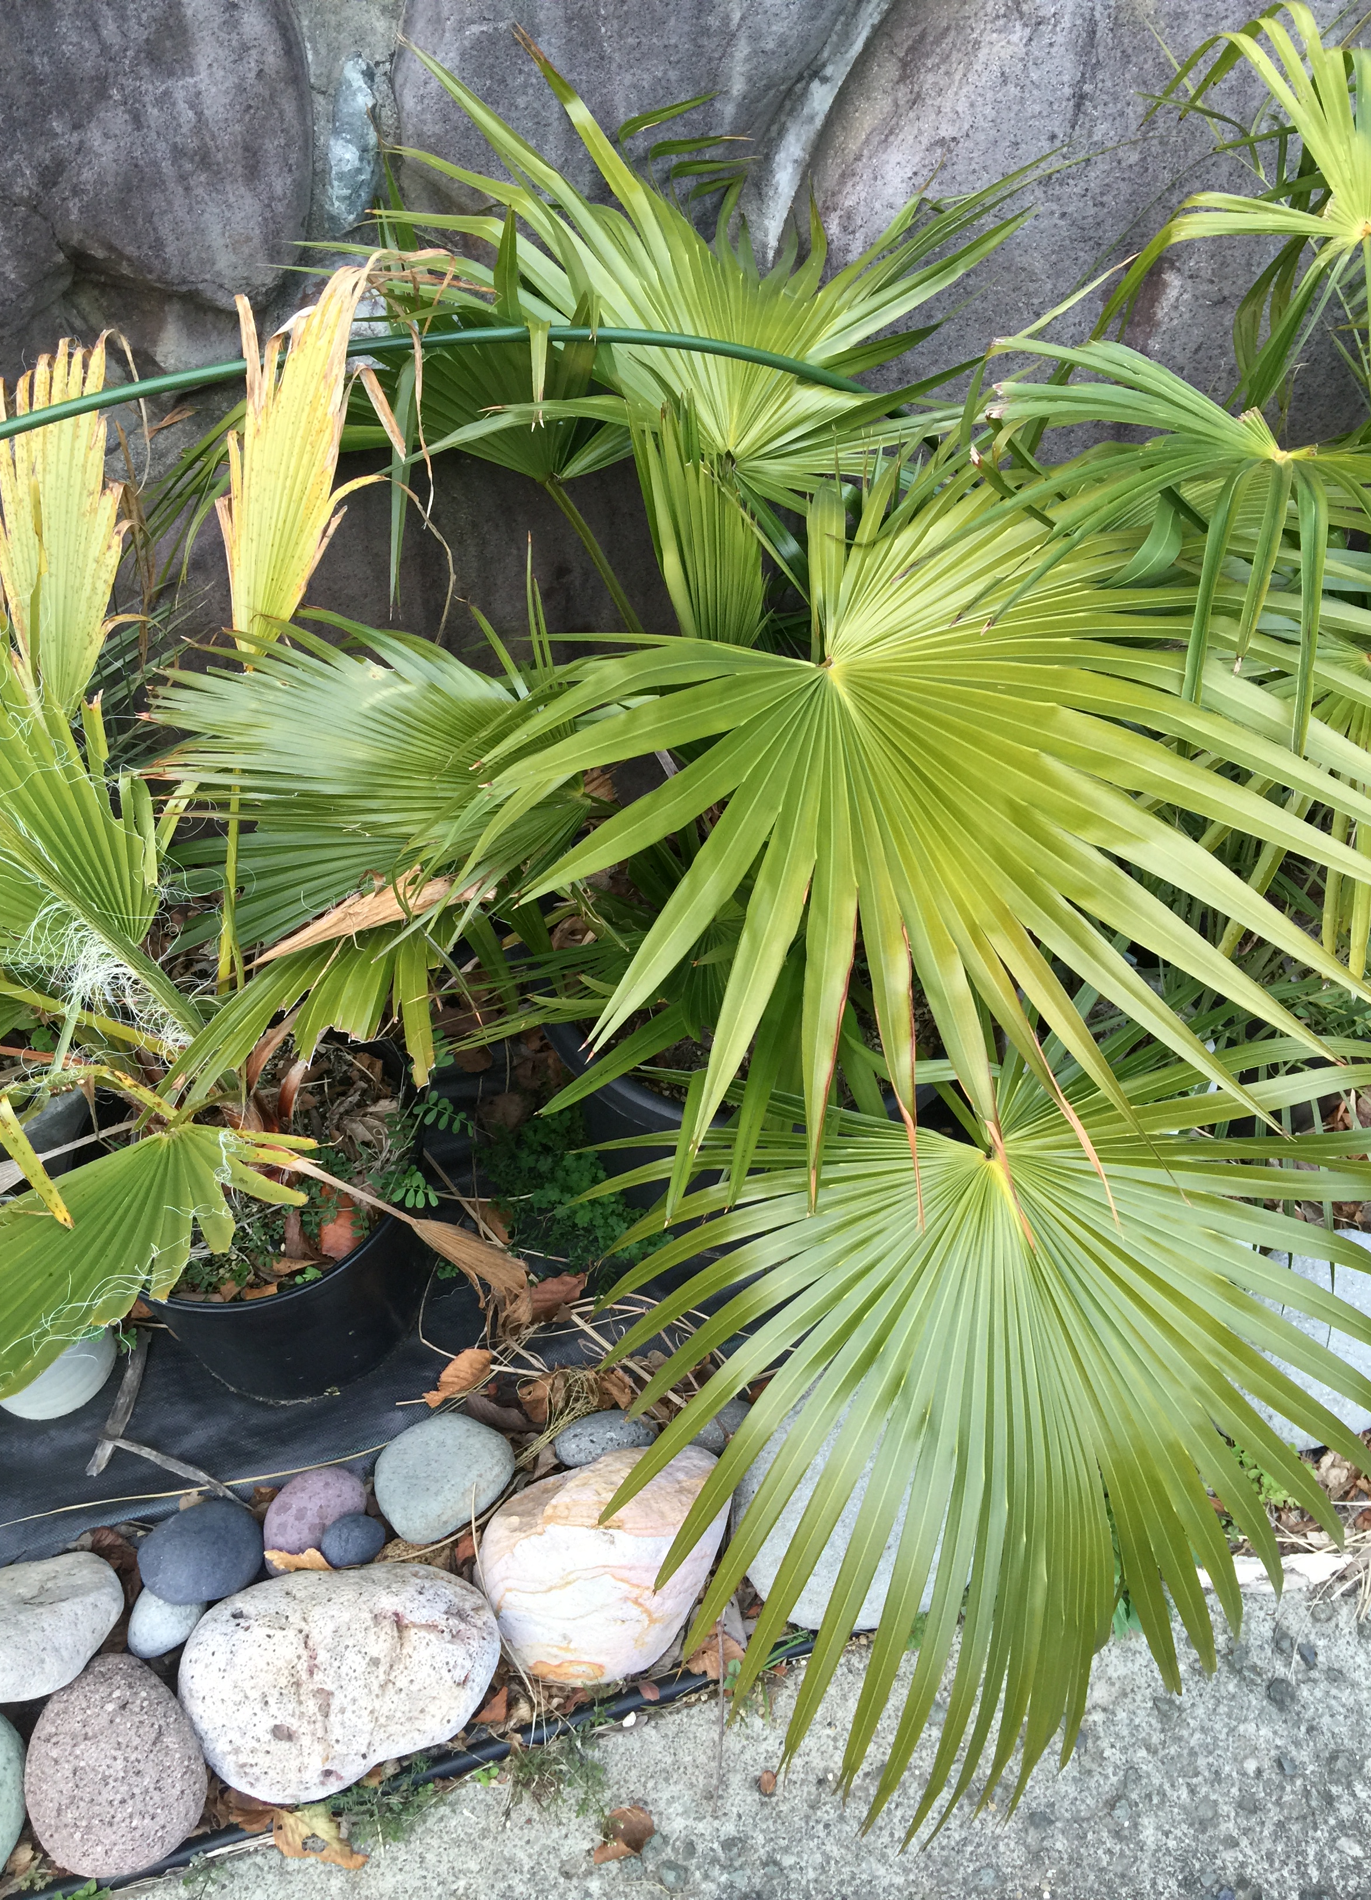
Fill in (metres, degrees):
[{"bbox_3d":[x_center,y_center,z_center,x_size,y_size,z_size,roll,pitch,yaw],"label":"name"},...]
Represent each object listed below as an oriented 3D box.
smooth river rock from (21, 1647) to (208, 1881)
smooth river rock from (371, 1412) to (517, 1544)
[{"bbox_3d":[-0.415,0.593,1.160,0.118,0.120,0.154,-26,58,-19],"label":"smooth river rock"},{"bbox_3d":[-0.205,0.435,1.333,0.112,0.075,0.104,-35,61,-24],"label":"smooth river rock"}]

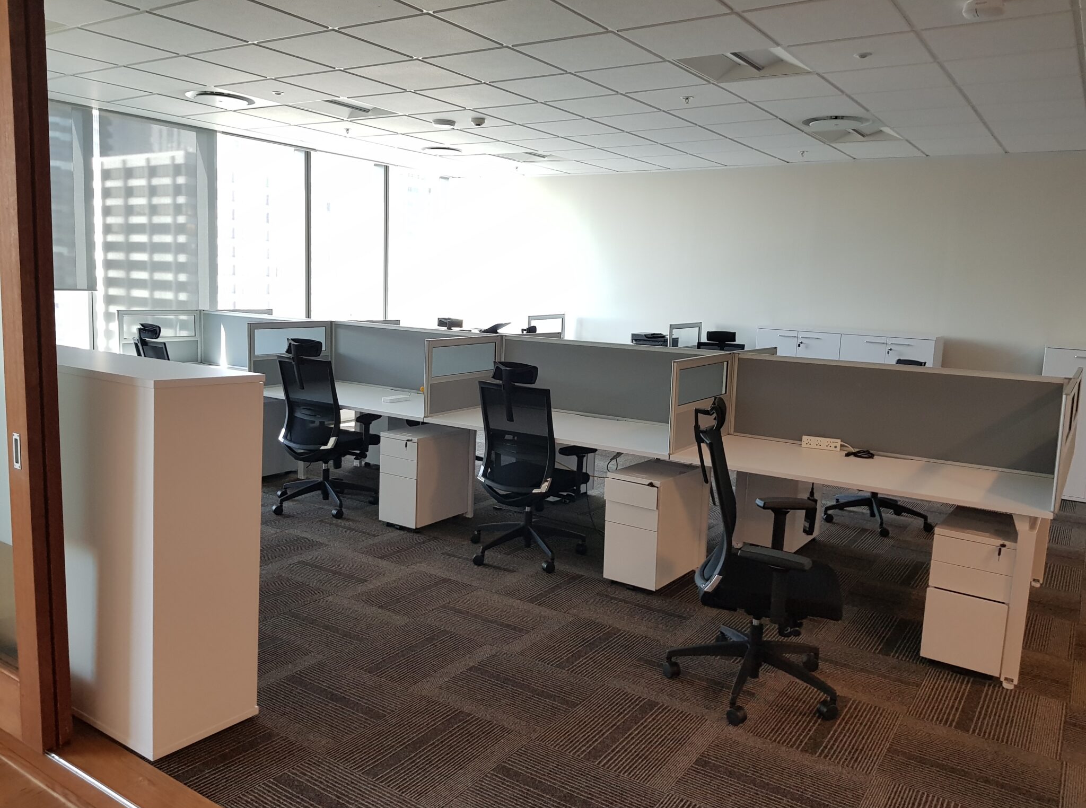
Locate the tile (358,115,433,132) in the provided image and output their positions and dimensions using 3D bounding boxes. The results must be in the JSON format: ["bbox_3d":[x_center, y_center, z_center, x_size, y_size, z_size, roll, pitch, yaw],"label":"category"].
[{"bbox_3d":[-1.104,-2.217,6.442,0.590,0.020,0.590,8,10,33],"label":"tile"}]

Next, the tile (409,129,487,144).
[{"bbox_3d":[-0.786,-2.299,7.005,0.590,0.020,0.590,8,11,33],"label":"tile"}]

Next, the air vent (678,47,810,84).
[{"bbox_3d":[1.073,-1.822,4.335,0.590,0.060,0.590,8,10,33],"label":"air vent"}]

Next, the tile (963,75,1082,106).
[{"bbox_3d":[2.694,-1.744,4.582,0.600,0.020,0.600,8,10,34],"label":"tile"}]

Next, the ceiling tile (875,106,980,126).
[{"bbox_3d":[2.564,-1.931,5.499,0.590,0.020,0.590,8,10,33],"label":"ceiling tile"}]

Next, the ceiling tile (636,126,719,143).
[{"bbox_3d":[1.080,-2.166,6.527,0.600,0.020,0.600,8,10,33],"label":"ceiling tile"}]

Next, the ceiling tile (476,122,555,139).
[{"bbox_3d":[-0.269,-2.208,6.629,0.595,0.020,0.595,8,11,33],"label":"ceiling tile"}]

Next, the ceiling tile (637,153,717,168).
[{"bbox_3d":[1.218,-2.310,7.688,0.600,0.020,0.600,8,11,33],"label":"ceiling tile"}]

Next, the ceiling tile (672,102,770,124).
[{"bbox_3d":[1.217,-1.972,5.565,0.600,0.020,0.600,8,10,34],"label":"ceiling tile"}]

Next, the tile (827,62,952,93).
[{"bbox_3d":[1.905,-1.799,4.511,0.590,0.020,0.590,8,10,33],"label":"tile"}]

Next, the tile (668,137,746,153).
[{"bbox_3d":[1.417,-2.234,7.020,0.600,0.020,0.600,8,10,33],"label":"tile"}]

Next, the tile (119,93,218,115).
[{"bbox_3d":[-2.808,-2.262,6.141,0.600,0.020,0.600,8,10,33],"label":"tile"}]

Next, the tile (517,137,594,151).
[{"bbox_3d":[0.060,-2.296,7.189,0.590,0.020,0.590,8,11,33],"label":"tile"}]

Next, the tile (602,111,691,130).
[{"bbox_3d":[0.722,-2.050,5.912,0.600,0.020,0.600,8,11,33],"label":"tile"}]

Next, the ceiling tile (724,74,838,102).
[{"bbox_3d":[1.403,-1.880,4.835,0.590,0.020,0.590,8,11,33],"label":"ceiling tile"}]

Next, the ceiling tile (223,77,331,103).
[{"bbox_3d":[-1.756,-2.079,5.460,0.600,0.020,0.600,8,11,33],"label":"ceiling tile"}]

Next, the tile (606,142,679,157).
[{"bbox_3d":[0.885,-2.277,7.283,0.590,0.020,0.590,8,10,33],"label":"tile"}]

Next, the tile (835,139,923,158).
[{"bbox_3d":[2.847,-2.169,6.933,0.590,0.020,0.930,8,11,33],"label":"tile"}]

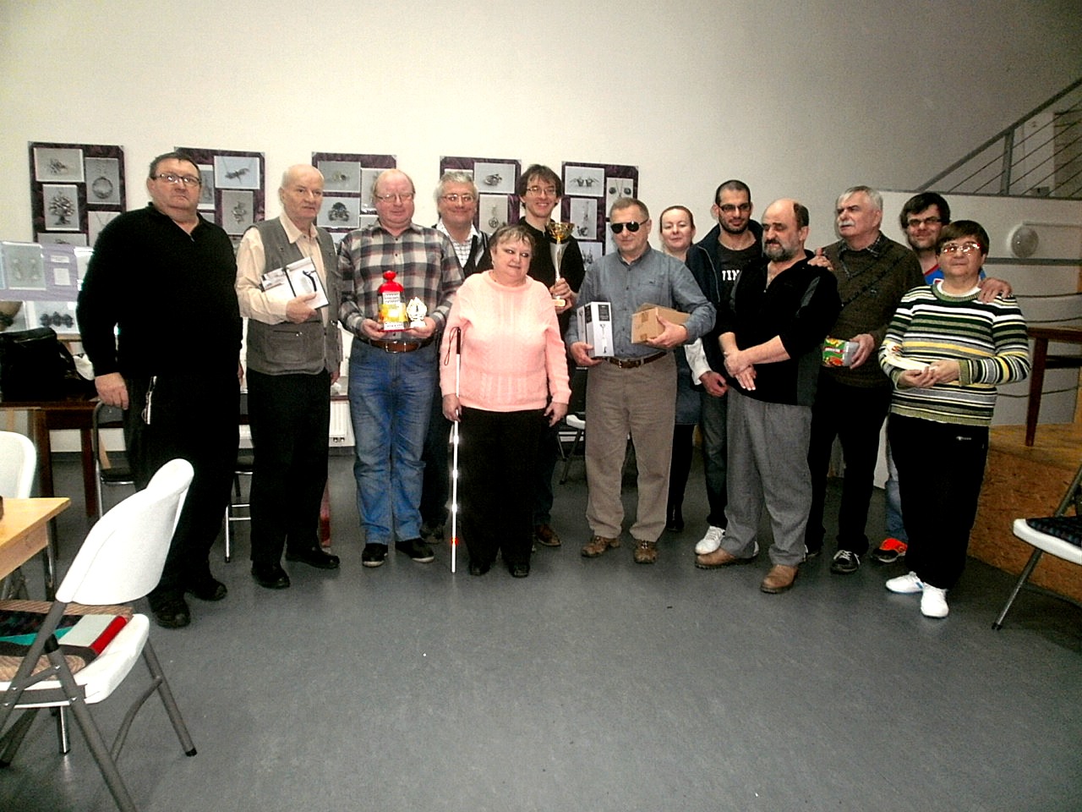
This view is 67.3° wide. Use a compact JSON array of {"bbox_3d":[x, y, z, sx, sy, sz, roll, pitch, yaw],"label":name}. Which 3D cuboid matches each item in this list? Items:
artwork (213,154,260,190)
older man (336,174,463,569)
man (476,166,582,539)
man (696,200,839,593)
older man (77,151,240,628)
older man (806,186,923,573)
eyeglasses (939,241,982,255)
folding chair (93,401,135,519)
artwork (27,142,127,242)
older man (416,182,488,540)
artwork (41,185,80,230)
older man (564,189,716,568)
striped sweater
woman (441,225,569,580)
[{"bbox_3d":[-2.108,-1.617,5.638,0.300,0.212,0.015,-1,8,-9],"label":"artwork"},{"bbox_3d":[-0.601,-0.165,3.650,0.530,1.745,0.420,0,8,-7],"label":"older man"},{"bbox_3d":[-0.058,-0.240,3.954,0.500,1.820,0.420,0,8,-5],"label":"man"},{"bbox_3d":[0.989,-0.066,3.580,0.550,1.642,0.420,7,10,40],"label":"man"},{"bbox_3d":[-1.432,-0.079,3.104,0.610,1.734,0.410,-4,9,-31],"label":"older man"},{"bbox_3d":[1.474,-0.133,3.789,0.570,1.731,0.380,5,9,27],"label":"older man"},{"bbox_3d":[1.618,-0.605,3.120,0.140,0.042,0.140,-2,3,27],"label":"eyeglasses"},{"bbox_3d":[-1.604,0.341,3.435,0.450,0.780,0.460,-3,9,-24],"label":"folding chair"},{"bbox_3d":[-3.164,-1.384,5.580,0.590,0.800,0.025,-1,8,-10],"label":"artwork"},{"bbox_3d":[-0.414,-0.235,4.015,0.520,1.785,0.360,0,8,-6],"label":"older man"},{"bbox_3d":[-3.286,-1.357,5.557,0.219,0.304,0.020,-1,8,-10],"label":"artwork"},{"bbox_3d":[0.463,-0.121,3.784,0.620,1.645,0.450,2,8,11],"label":"older man"},{"bbox_3d":[1.678,-0.218,3.288,0.580,0.568,0.350,5,9,27],"label":"striped sweater"},{"bbox_3d":[-0.153,-0.028,3.607,0.590,1.529,0.380,0,8,-3],"label":"woman"}]

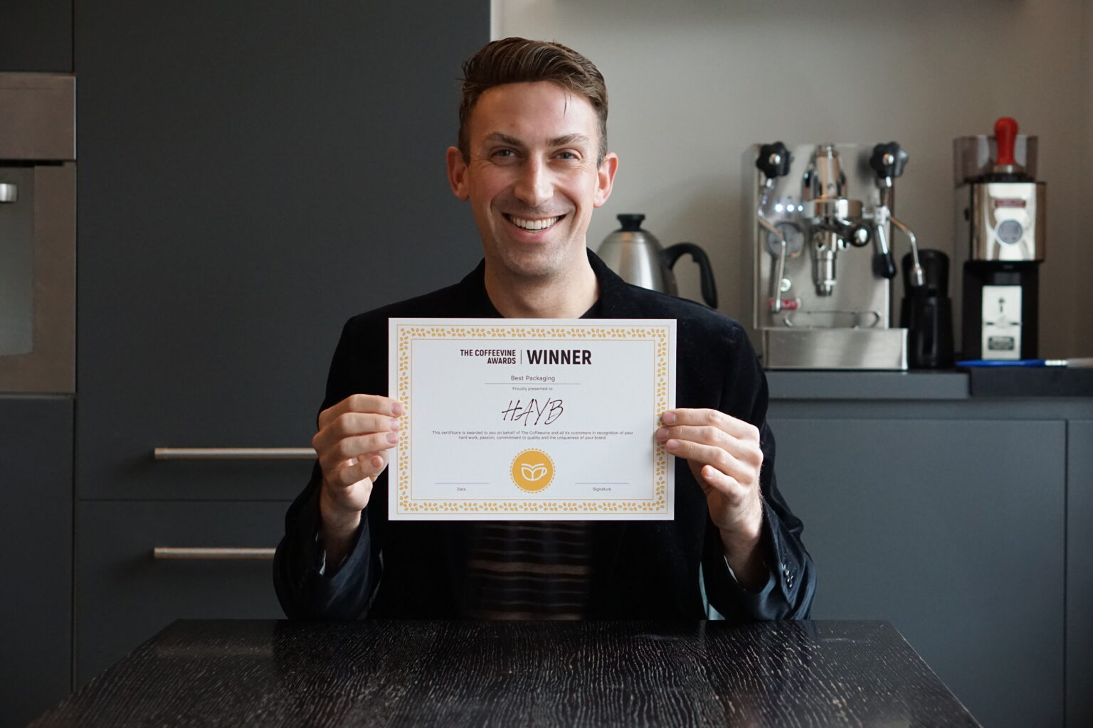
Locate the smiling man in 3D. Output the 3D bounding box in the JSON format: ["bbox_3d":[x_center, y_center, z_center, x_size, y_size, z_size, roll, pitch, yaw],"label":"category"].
[{"bbox_3d":[0.000,0.325,2.460,0.580,1.360,0.660,0,2,0],"label":"smiling man"}]

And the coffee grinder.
[{"bbox_3d":[0.752,-0.196,3.775,0.130,0.385,0.210,0,2,2],"label":"coffee grinder"}]

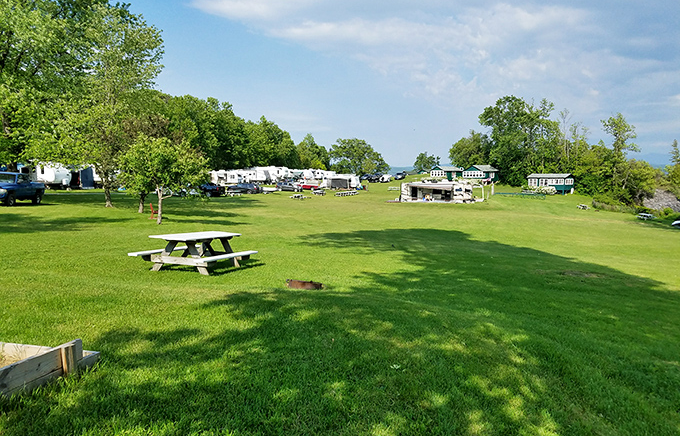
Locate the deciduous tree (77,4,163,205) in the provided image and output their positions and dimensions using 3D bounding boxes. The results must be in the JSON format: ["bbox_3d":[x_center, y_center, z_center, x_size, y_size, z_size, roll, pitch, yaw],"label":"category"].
[{"bbox_3d":[-13.662,-6.877,31.500,5.600,12.400,5.600,0,6,0],"label":"deciduous tree"}]

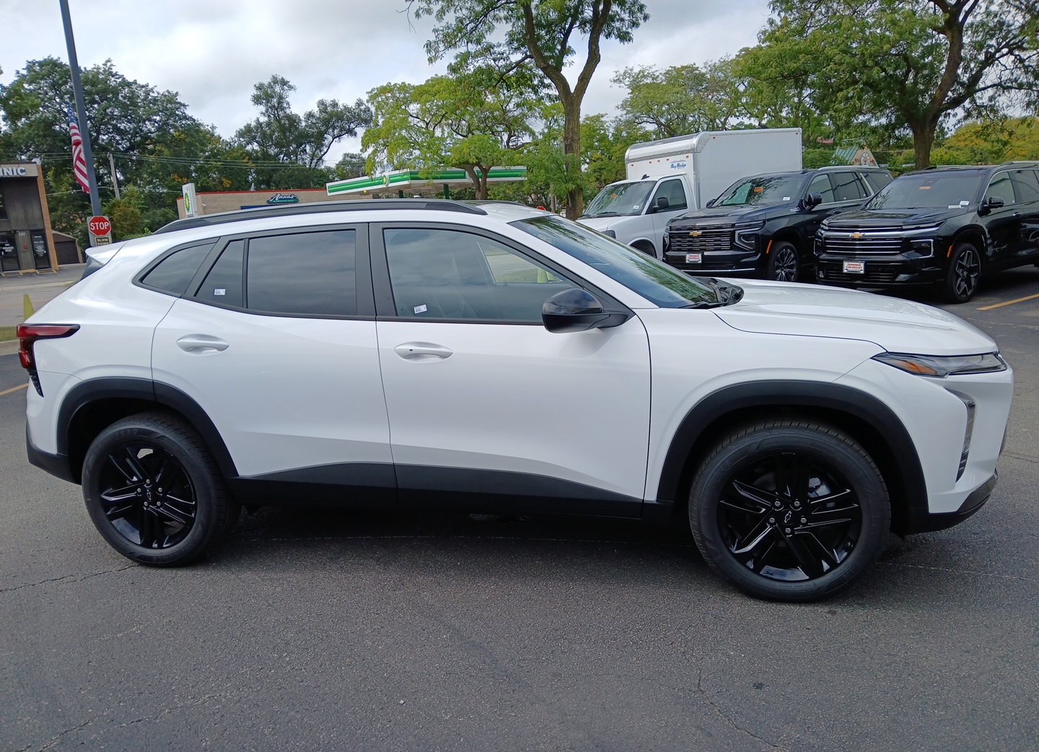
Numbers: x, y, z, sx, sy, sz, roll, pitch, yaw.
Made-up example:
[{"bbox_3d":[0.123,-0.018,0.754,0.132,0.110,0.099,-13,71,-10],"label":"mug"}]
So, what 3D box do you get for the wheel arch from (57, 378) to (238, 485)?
[{"bbox_3d":[-1.640,0.223,3.452,0.910,0.475,0.160,0,11,13],"label":"wheel arch"}]

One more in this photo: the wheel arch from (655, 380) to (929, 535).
[{"bbox_3d":[0.972,0.286,2.825,0.960,0.575,0.120,0,12,13],"label":"wheel arch"}]

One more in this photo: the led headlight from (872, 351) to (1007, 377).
[{"bbox_3d":[1.523,-0.048,2.813,0.520,0.135,0.330,0,12,13],"label":"led headlight"}]

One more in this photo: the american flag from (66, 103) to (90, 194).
[{"bbox_3d":[-9.237,-4.785,16.400,0.480,1.900,0.350,-9,12,-27],"label":"american flag"}]

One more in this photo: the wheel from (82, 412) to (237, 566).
[{"bbox_3d":[-1.629,0.503,3.552,0.700,0.700,0.230,0,12,13],"label":"wheel"}]

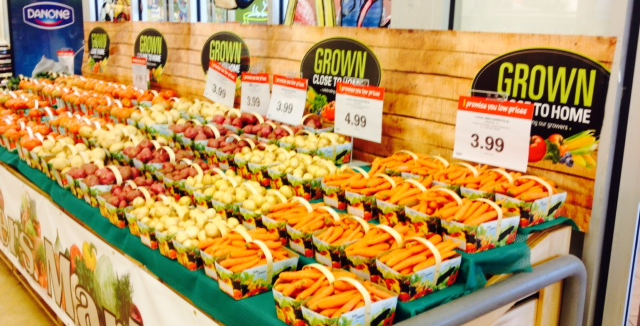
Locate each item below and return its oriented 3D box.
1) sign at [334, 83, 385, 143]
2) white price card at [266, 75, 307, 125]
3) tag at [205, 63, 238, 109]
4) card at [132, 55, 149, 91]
[{"bbox_3d":[0.157,-0.211,2.643,0.010,0.216,0.279,-8,15,-40],"label":"sign"},{"bbox_3d":[-0.157,-0.300,3.060,0.010,0.216,0.279,4,8,-39],"label":"white price card"},{"bbox_3d":[-0.560,-0.437,3.645,0.010,0.216,0.279,-10,30,-42],"label":"tag"},{"bbox_3d":[-1.190,-0.588,4.280,0.010,0.216,0.279,-7,14,-35],"label":"card"}]

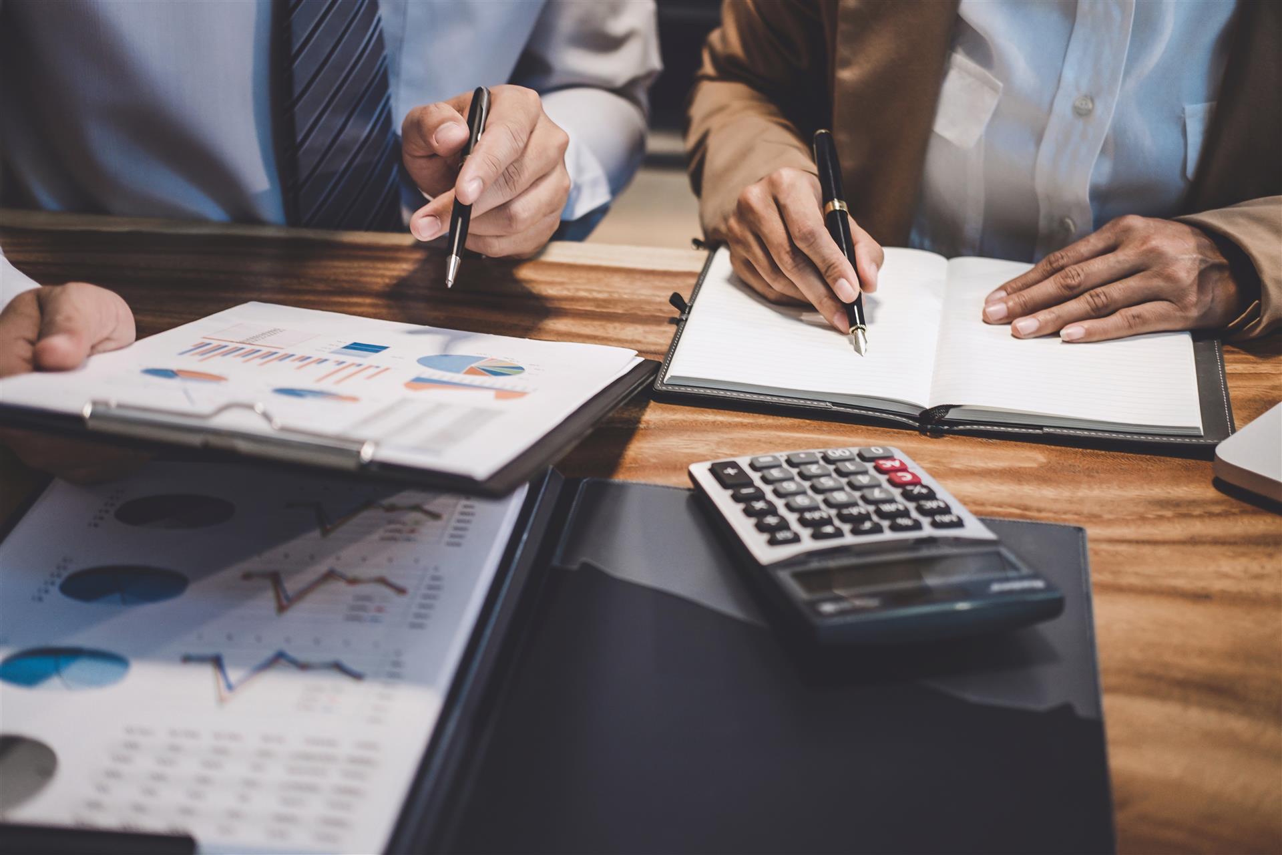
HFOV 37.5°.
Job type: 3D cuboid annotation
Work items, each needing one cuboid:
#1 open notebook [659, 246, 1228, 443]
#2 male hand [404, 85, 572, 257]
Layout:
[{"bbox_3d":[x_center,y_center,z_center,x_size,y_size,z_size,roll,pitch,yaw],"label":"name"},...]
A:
[{"bbox_3d":[0.187,-0.054,1.145,0.325,0.020,0.212,6,28,10],"label":"open notebook"},{"bbox_3d":[-0.086,-0.149,1.090,0.093,0.090,0.122,13,30,22],"label":"male hand"}]

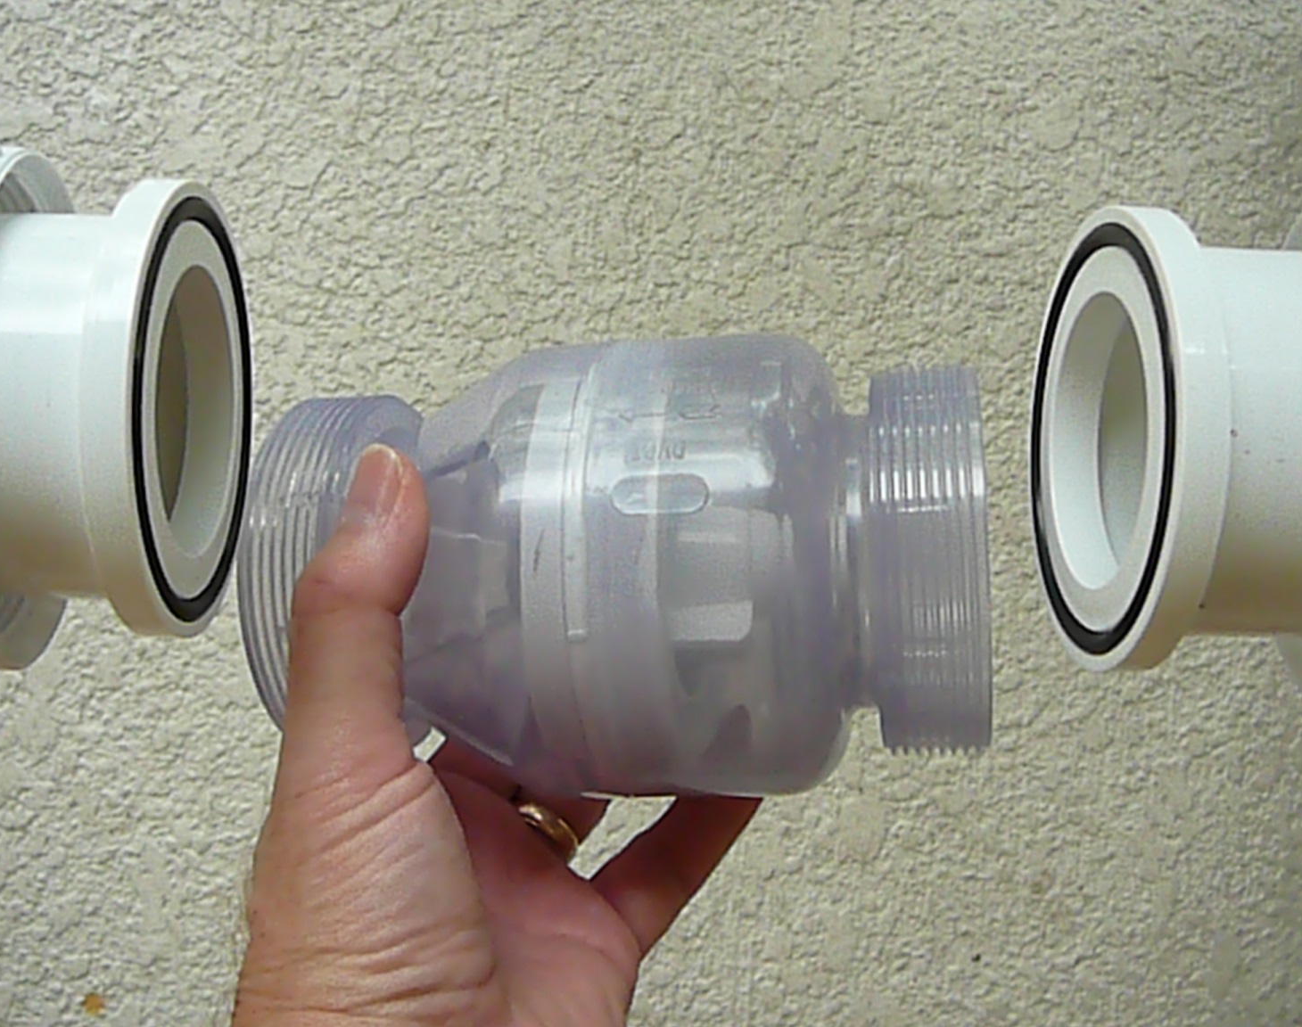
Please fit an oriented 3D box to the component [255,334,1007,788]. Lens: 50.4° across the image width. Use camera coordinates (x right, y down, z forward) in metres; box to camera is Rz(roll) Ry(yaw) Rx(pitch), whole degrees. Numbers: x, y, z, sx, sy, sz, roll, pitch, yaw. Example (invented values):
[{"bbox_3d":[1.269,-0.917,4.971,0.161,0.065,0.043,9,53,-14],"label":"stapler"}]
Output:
[{"bbox_3d":[-0.003,0.012,0.311,0.151,0.100,0.100,-2,6,12],"label":"component"}]

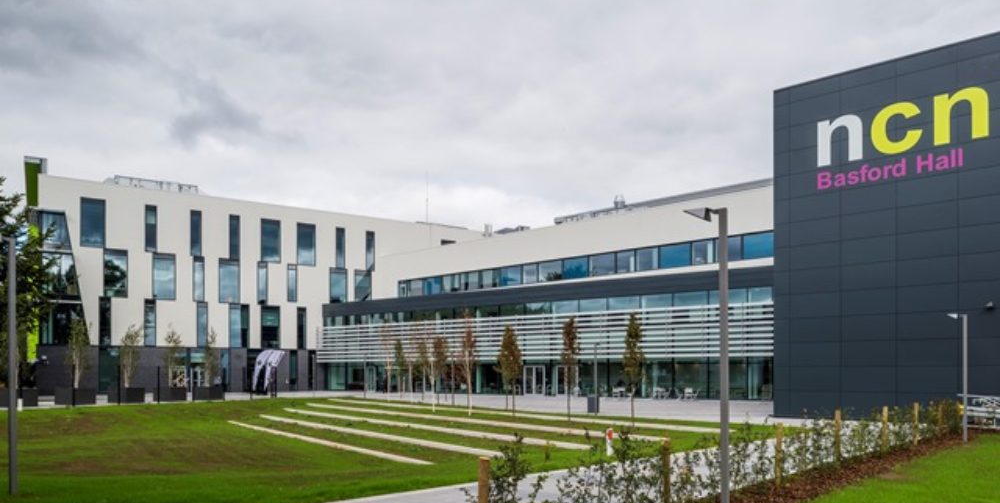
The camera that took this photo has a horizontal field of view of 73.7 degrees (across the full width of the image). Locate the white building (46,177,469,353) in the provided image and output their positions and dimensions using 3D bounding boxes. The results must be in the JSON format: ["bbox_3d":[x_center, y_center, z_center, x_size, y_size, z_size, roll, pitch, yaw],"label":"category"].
[{"bbox_3d":[-21.814,2.990,64.321,38.800,12.600,14.000,5,-9,-36],"label":"white building"}]

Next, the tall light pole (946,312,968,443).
[{"bbox_3d":[13.575,3.768,19.865,0.580,3.800,0.250,-6,-8,43],"label":"tall light pole"}]

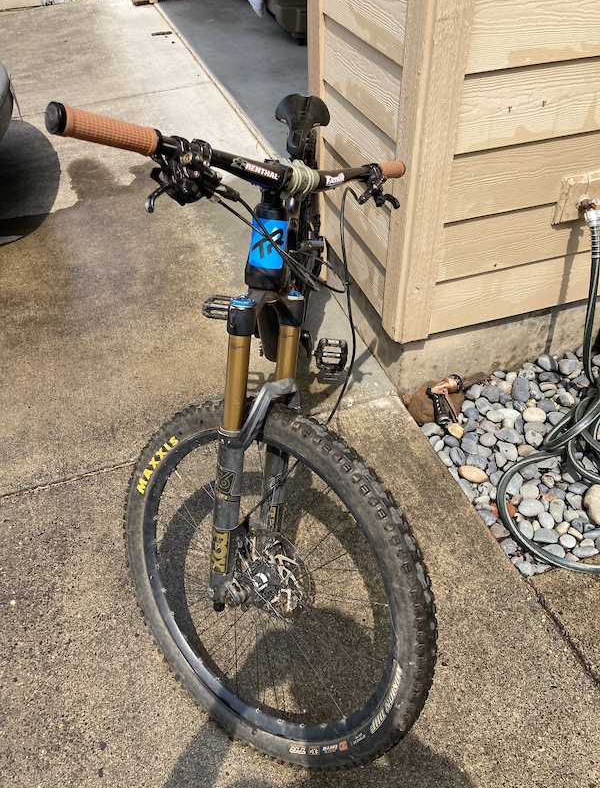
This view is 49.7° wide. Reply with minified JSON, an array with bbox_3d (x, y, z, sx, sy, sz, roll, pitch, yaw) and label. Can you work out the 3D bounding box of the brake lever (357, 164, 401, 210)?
[{"bbox_3d":[0.151,-0.391,1.236,0.065,0.085,0.145,23,24,31],"label":"brake lever"}]

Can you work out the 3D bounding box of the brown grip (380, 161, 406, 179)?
[{"bbox_3d":[0.182,-0.454,1.314,0.034,0.034,0.132,19,27,24],"label":"brown grip"}]

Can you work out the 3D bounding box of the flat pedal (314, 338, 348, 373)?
[{"bbox_3d":[0.101,-0.122,2.030,0.102,0.022,0.102,6,62,2],"label":"flat pedal"}]

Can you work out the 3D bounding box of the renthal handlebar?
[{"bbox_3d":[-0.013,-0.366,1.036,0.090,0.075,0.815,23,24,31],"label":"renthal handlebar"}]

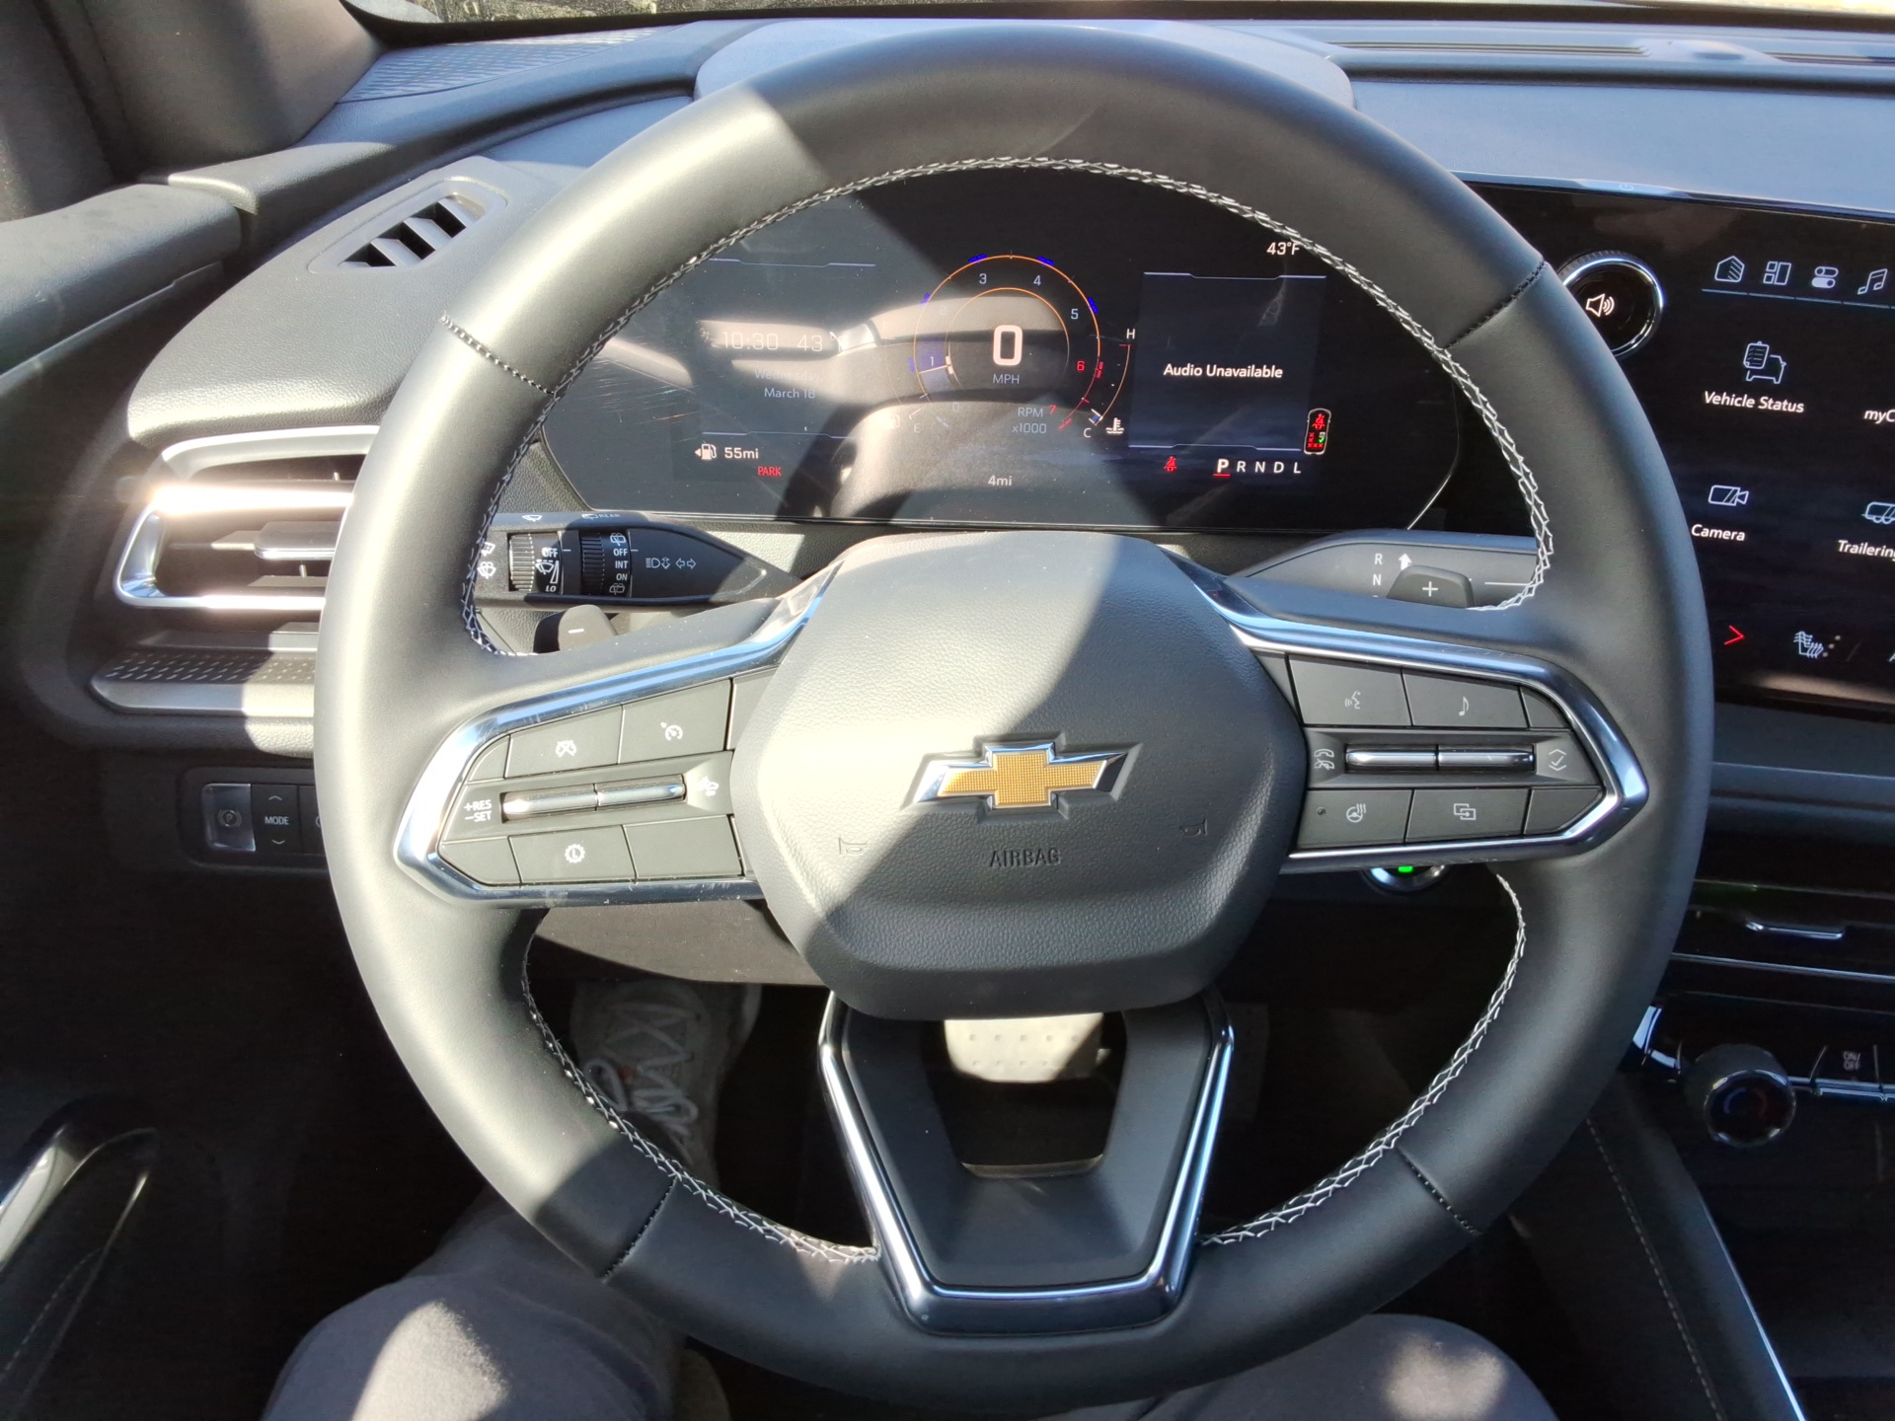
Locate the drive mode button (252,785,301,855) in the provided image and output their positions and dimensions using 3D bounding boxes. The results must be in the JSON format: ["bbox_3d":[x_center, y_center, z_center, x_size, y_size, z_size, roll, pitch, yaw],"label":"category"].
[{"bbox_3d":[-0.273,0.045,0.625,0.020,0.029,0.012,0,16,-2],"label":"drive mode button"}]

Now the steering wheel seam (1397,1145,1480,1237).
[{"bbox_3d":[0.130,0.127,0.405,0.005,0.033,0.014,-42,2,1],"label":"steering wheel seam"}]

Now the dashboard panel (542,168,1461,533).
[{"bbox_3d":[0.022,-0.143,0.598,0.360,0.138,0.030,2,13,0],"label":"dashboard panel"}]

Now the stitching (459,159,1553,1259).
[{"bbox_3d":[0.016,0.000,0.410,0.292,0.294,0.022,-3,3,0],"label":"stitching"}]

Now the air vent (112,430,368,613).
[{"bbox_3d":[-0.266,-0.075,0.605,0.118,0.074,0.030,1,16,-2],"label":"air vent"}]

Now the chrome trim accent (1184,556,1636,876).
[{"bbox_3d":[0.124,0.002,0.406,0.120,0.083,0.025,-3,3,0],"label":"chrome trim accent"}]

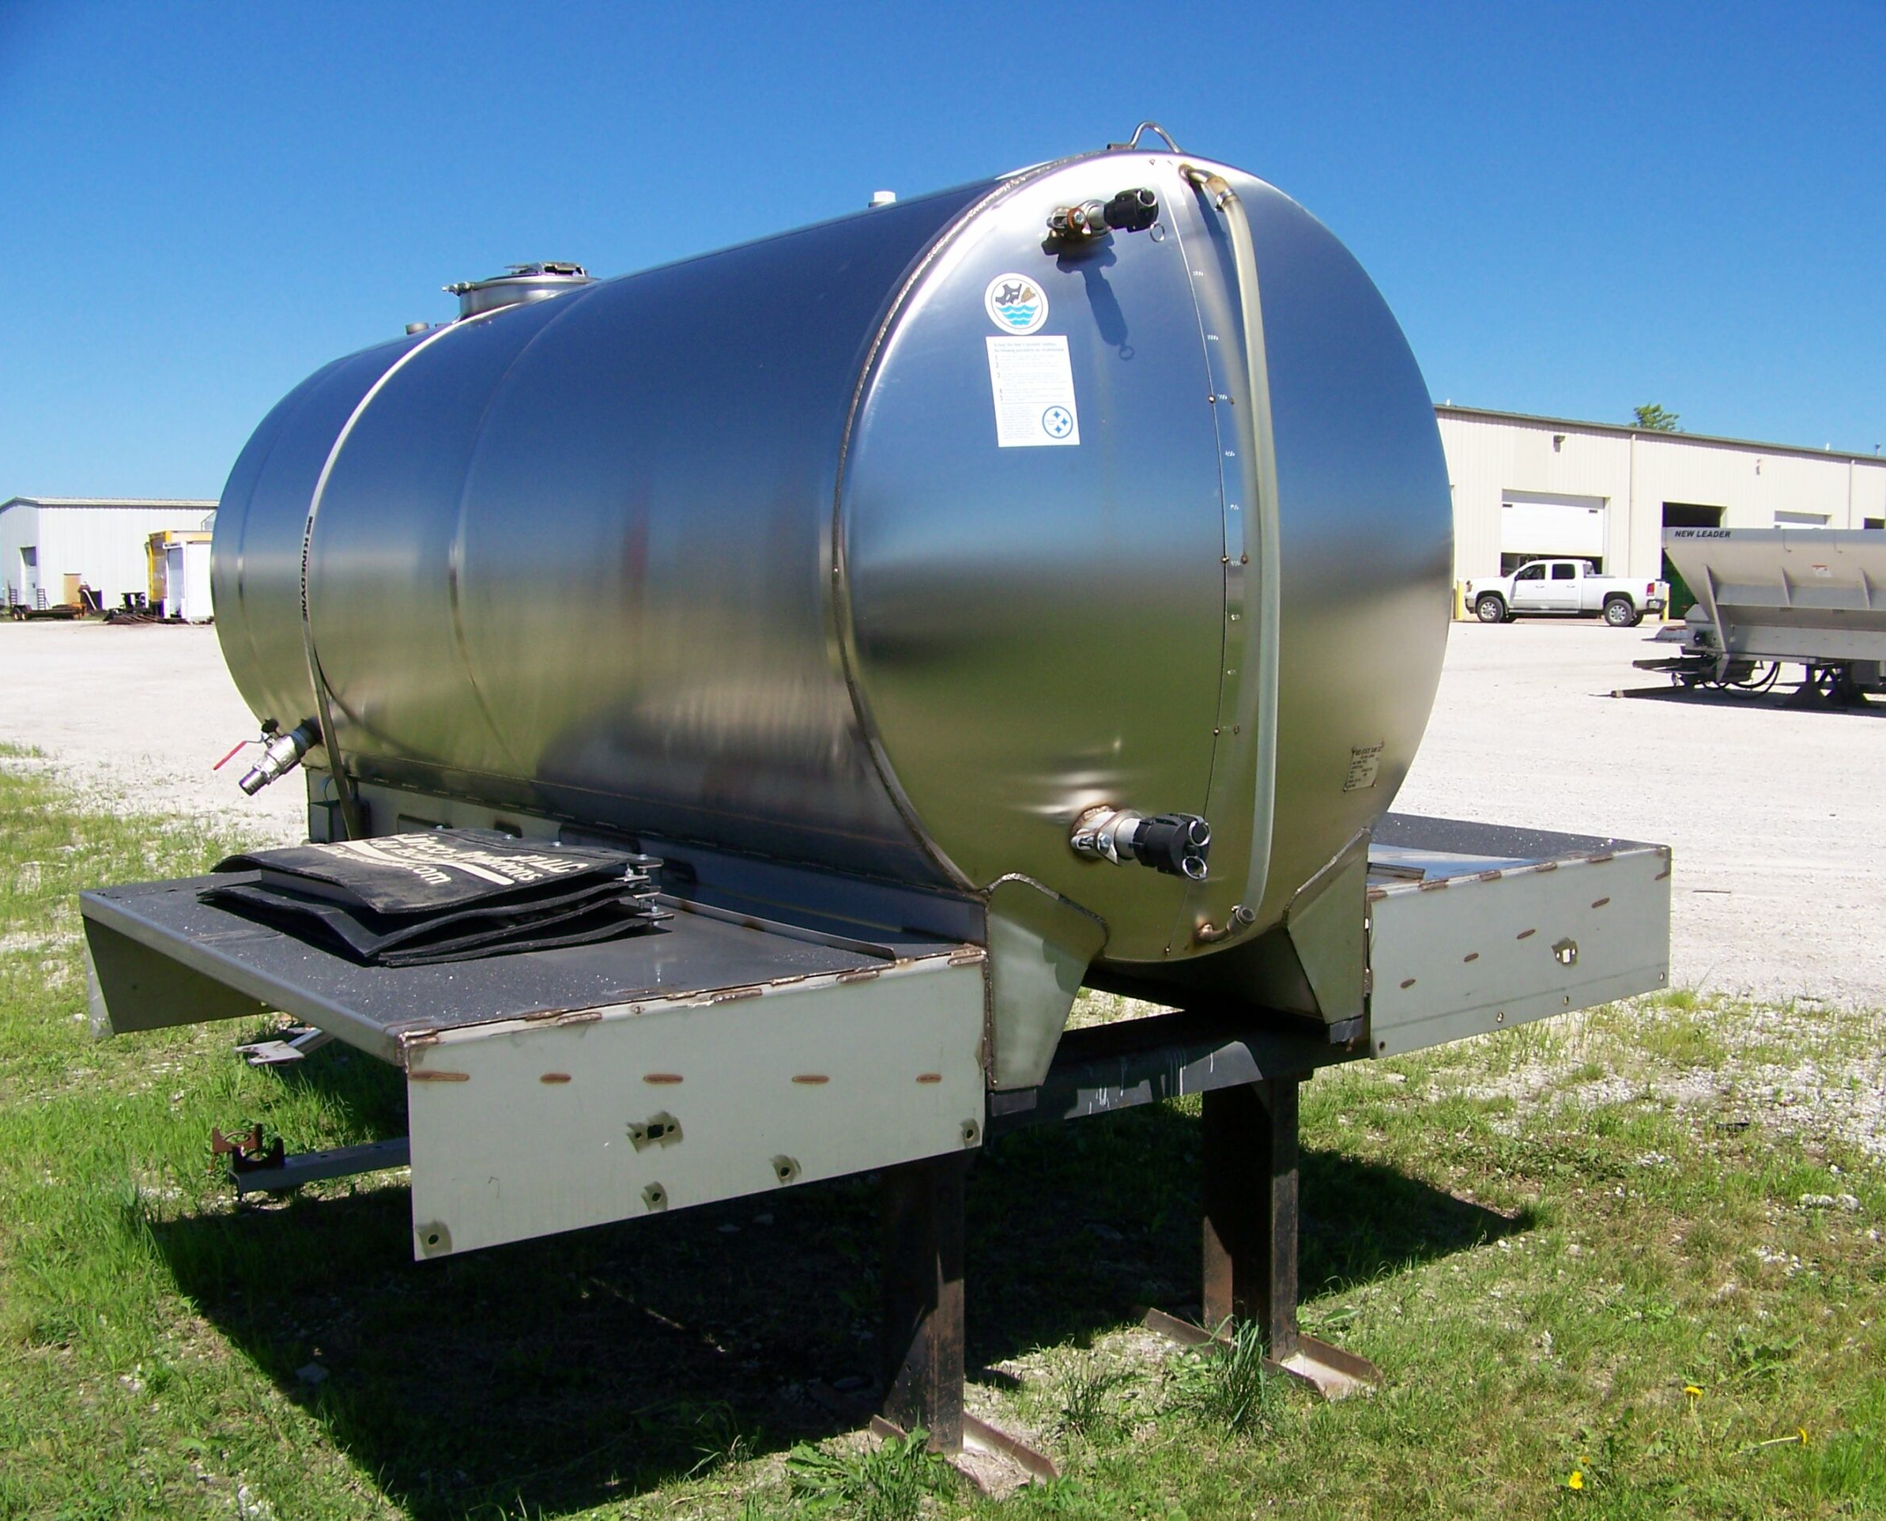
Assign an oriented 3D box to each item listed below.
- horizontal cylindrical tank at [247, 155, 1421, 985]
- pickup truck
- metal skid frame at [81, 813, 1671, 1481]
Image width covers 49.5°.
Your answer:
[{"bbox_3d":[-0.481,-0.471,4.581,1.369,1.428,3.400,-5,6,-36],"label":"horizontal cylindrical tank"},{"bbox_3d":[19.279,-5.222,63.591,6.050,1.970,2.030,2,6,28],"label":"pickup truck"},{"bbox_3d":[-0.479,0.590,4.697,2.716,0.968,3.072,-5,6,-36],"label":"metal skid frame"}]

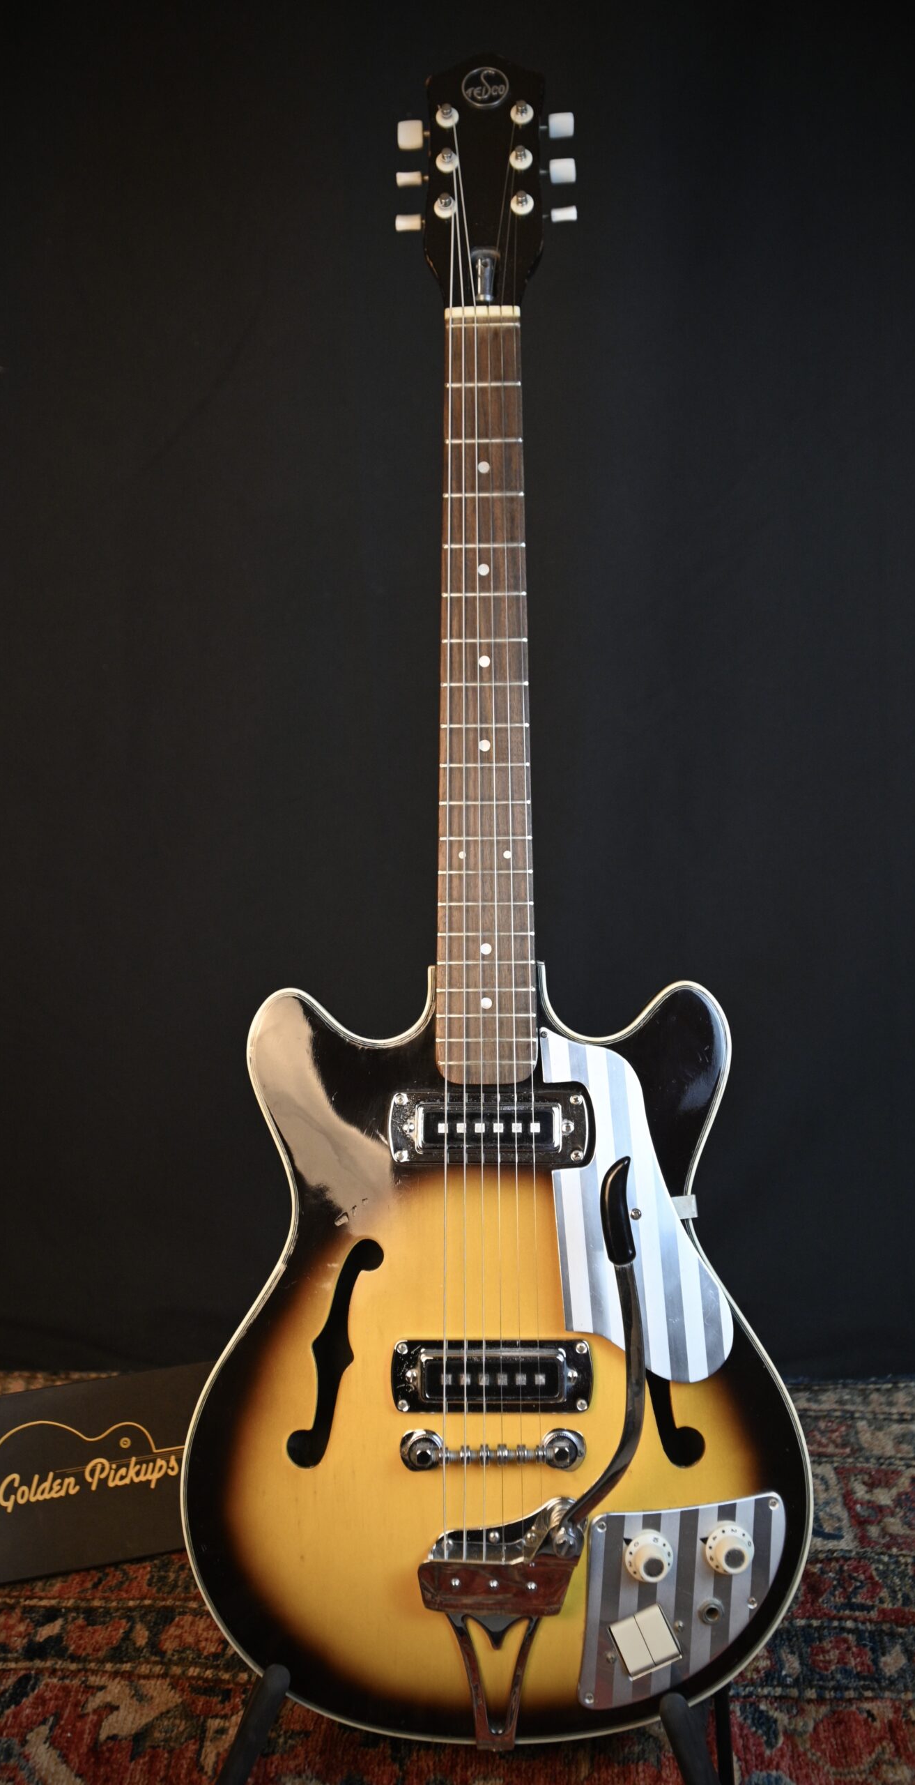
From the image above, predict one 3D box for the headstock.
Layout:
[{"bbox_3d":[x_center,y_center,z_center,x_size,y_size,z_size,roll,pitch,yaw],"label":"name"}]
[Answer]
[{"bbox_3d":[0.016,-0.414,1.020,0.108,0.173,0.038,0,-14,2],"label":"headstock"}]

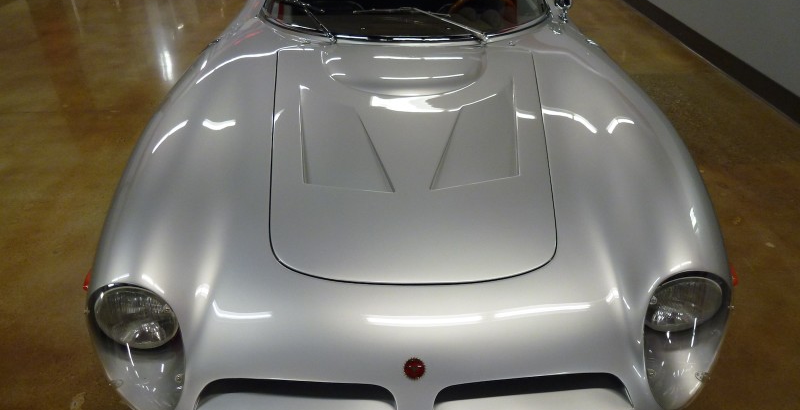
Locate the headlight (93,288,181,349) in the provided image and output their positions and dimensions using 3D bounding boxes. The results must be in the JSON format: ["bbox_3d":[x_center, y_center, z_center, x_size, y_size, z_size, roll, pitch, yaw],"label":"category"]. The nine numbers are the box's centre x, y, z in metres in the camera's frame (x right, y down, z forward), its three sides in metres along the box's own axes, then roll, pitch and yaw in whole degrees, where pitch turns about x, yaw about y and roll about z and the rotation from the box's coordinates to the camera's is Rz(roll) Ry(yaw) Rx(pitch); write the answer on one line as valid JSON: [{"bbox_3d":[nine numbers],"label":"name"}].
[{"bbox_3d":[-0.568,0.228,1.214,0.180,0.180,0.090,0,34,-2],"label":"headlight"}]

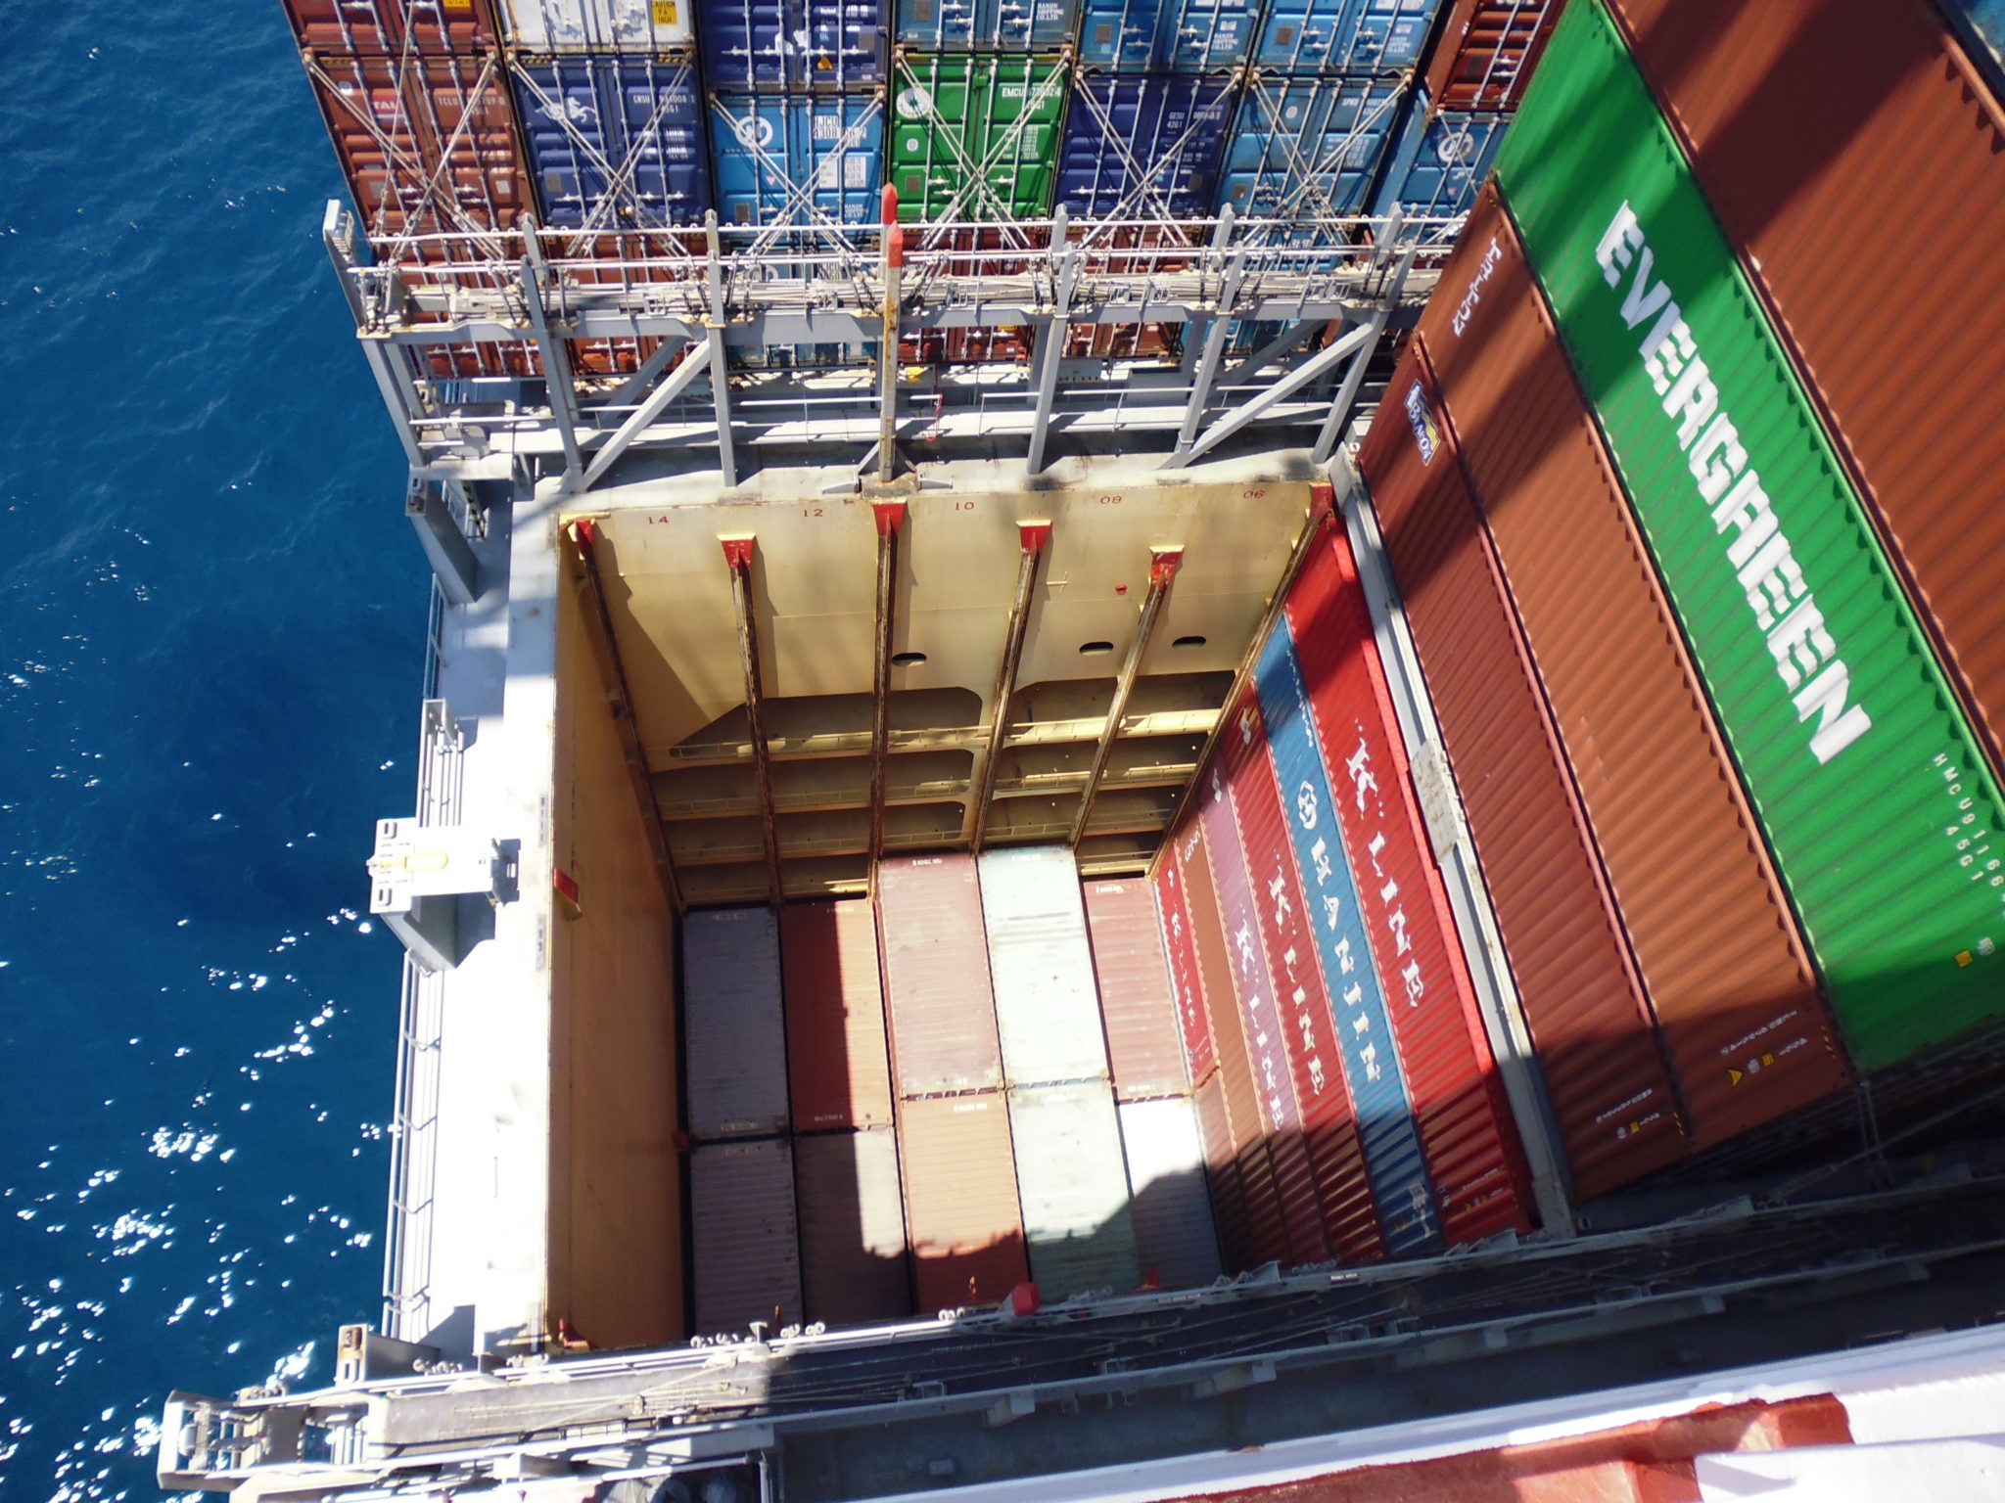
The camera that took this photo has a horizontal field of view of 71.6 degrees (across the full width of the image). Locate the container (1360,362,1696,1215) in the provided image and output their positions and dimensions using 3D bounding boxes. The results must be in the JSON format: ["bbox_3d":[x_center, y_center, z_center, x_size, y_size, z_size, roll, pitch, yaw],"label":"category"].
[{"bbox_3d":[8.070,-0.334,19.631,2.438,2.946,12.192,-3,62,-7],"label":"container"}]

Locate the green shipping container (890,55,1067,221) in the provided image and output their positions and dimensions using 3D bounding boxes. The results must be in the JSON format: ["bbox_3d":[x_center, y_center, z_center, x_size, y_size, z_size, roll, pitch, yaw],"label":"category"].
[{"bbox_3d":[-1.042,-13.973,22.668,2.438,2.839,12.192,-3,62,-7],"label":"green shipping container"}]

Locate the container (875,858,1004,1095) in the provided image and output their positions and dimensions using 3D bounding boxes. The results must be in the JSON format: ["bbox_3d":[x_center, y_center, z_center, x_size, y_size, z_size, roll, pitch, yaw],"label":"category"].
[{"bbox_3d":[-1.622,5.958,35.133,2.438,2.591,6.058,-3,62,-7],"label":"container"}]

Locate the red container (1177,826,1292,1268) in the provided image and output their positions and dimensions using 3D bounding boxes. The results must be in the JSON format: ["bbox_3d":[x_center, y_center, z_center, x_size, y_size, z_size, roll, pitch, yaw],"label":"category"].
[{"bbox_3d":[6.524,6.888,32.402,2.438,2.797,12.192,-3,62,-7],"label":"red container"}]

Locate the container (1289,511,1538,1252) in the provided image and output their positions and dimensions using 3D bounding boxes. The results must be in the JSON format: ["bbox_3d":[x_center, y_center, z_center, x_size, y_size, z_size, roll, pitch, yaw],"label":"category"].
[{"bbox_3d":[7.460,1.678,22.979,2.438,2.840,12.192,-3,62,-7],"label":"container"}]

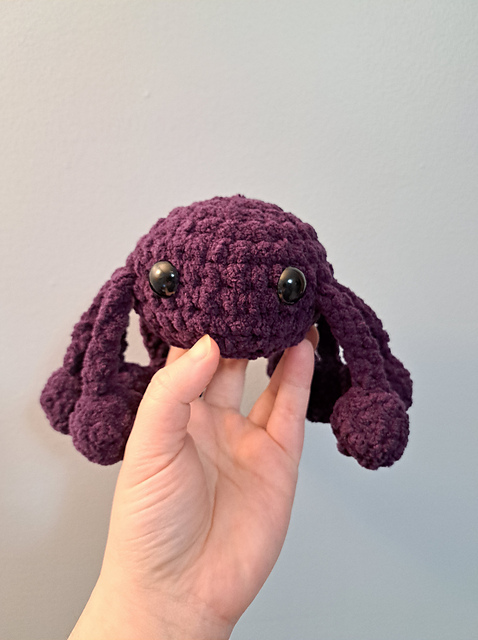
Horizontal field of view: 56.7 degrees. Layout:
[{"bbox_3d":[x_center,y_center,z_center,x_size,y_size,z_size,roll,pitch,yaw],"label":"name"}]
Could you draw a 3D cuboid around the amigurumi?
[{"bbox_3d":[-0.008,0.002,0.295,0.238,0.163,0.165,2,2,1],"label":"amigurumi"}]

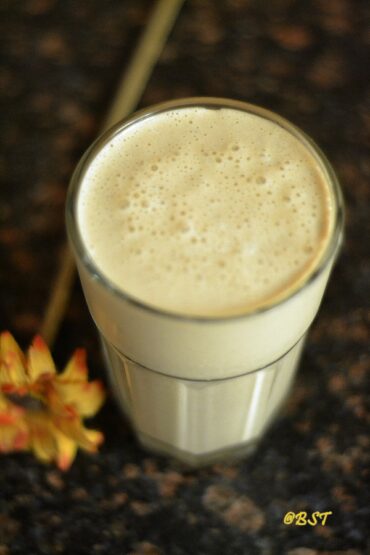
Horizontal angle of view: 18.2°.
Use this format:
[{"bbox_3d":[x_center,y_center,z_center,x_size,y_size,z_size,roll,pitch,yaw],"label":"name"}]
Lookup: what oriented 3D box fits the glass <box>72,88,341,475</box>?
[{"bbox_3d":[0.007,0.012,0.413,0.086,0.128,0.086,0,57,0],"label":"glass"}]

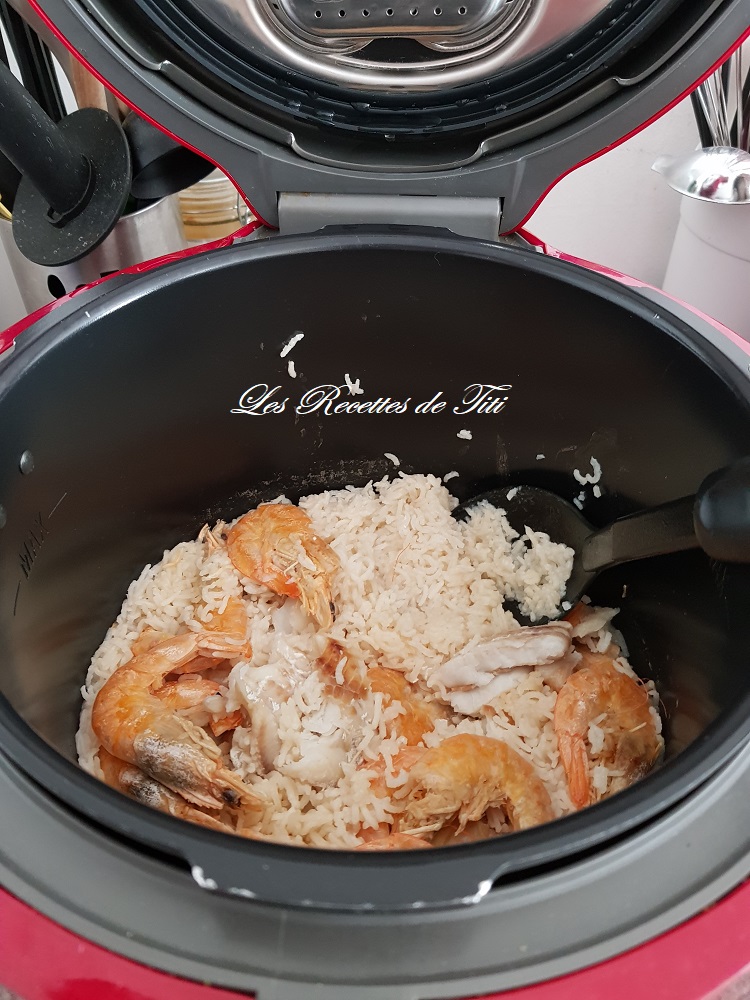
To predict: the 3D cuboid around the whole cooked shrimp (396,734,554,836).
[{"bbox_3d":[0.033,0.101,0.254,0.059,0.022,0.044,-3,45,-4],"label":"whole cooked shrimp"}]

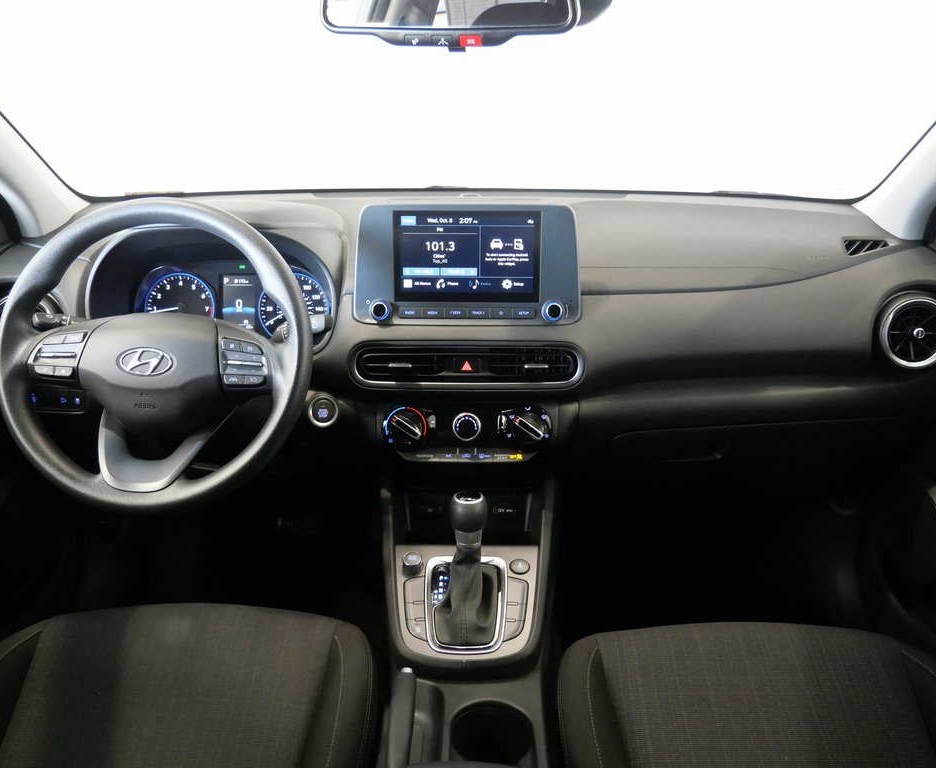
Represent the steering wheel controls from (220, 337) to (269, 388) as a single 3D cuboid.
[{"bbox_3d":[-0.261,-0.025,0.828,0.053,0.058,0.020,2,-7,7],"label":"steering wheel controls"}]

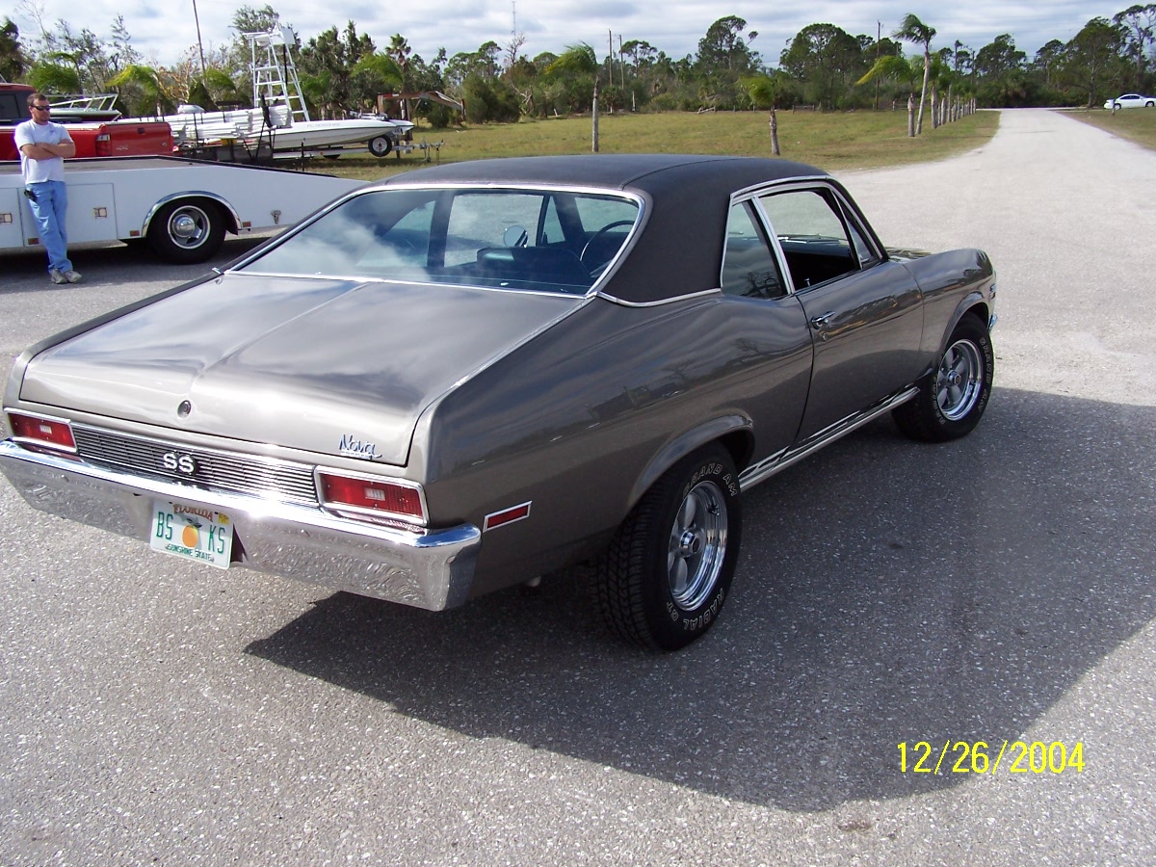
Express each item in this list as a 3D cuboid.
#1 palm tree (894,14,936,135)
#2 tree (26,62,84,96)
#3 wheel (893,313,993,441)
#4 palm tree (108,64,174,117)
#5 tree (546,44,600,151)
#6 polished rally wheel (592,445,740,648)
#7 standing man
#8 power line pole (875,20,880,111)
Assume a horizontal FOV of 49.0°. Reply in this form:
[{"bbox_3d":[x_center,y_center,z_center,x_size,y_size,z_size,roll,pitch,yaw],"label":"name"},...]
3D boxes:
[{"bbox_3d":[14.412,-15.403,54.464,1.748,4.926,1.574,3,15,14],"label":"palm tree"},{"bbox_3d":[-18.517,-11.488,45.324,1.843,3.529,1.659,-7,16,-20],"label":"tree"},{"bbox_3d":[1.830,-0.281,6.366,0.650,0.650,0.225,-14,19,-39],"label":"wheel"},{"bbox_3d":[-15.526,-11.488,45.446,2.214,3.332,1.992,-6,15,-17],"label":"palm tree"},{"bbox_3d":[-0.152,-11.284,42.848,1.809,3.490,1.628,-1,15,1],"label":"tree"},{"bbox_3d":[0.296,0.344,4.060,0.240,0.675,0.675,8,17,33],"label":"polished rally wheel"},{"bbox_3d":[-5.319,-2.483,12.750,0.560,1.810,0.450,-11,18,-34],"label":"standing man"},{"bbox_3d":[32.493,-39.733,136.982,0.330,9.394,0.330,2,15,13],"label":"power line pole"}]

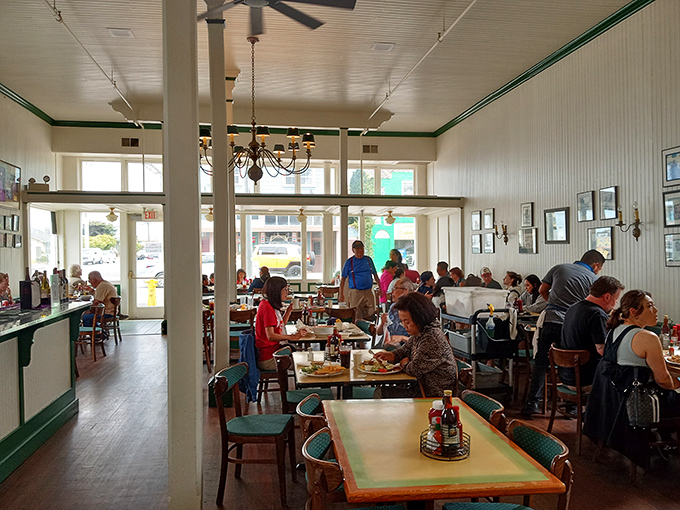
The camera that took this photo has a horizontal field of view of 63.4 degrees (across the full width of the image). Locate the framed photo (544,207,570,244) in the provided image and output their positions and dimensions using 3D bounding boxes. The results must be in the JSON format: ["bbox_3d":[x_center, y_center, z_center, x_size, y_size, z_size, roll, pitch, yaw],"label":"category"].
[{"bbox_3d":[3.315,-0.434,8.425,0.050,0.540,0.620,0,0,-10],"label":"framed photo"}]

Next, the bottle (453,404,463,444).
[{"bbox_3d":[0.496,0.723,2.330,0.052,0.168,0.052,0,0,-10],"label":"bottle"}]

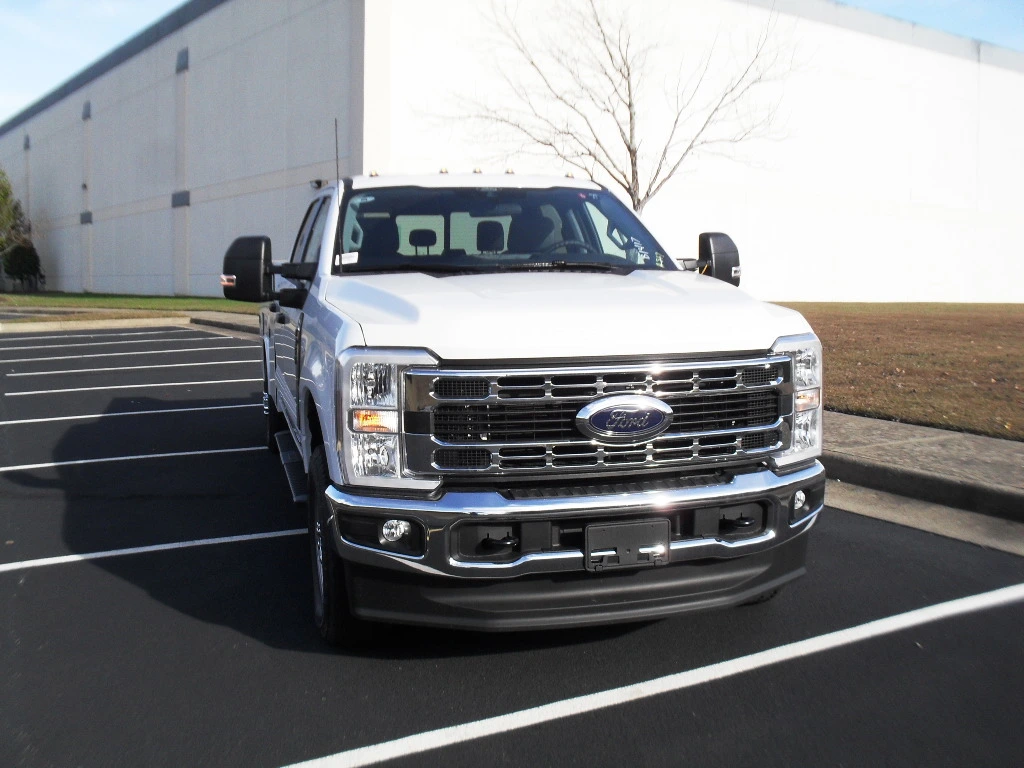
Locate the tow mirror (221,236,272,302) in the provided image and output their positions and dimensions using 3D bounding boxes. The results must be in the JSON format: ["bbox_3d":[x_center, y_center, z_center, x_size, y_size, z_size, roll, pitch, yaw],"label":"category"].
[{"bbox_3d":[-1.263,-0.547,4.924,0.240,0.310,0.190,-2,9,-15],"label":"tow mirror"}]

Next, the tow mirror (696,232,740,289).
[{"bbox_3d":[1.114,-0.647,5.541,0.242,0.317,0.190,-2,9,-15],"label":"tow mirror"}]

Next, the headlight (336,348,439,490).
[{"bbox_3d":[-0.434,0.103,3.600,0.335,0.485,0.290,-2,9,-15],"label":"headlight"}]

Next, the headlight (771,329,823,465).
[{"bbox_3d":[1.090,0.042,3.995,0.335,0.485,0.290,-2,9,-15],"label":"headlight"}]

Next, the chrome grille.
[{"bbox_3d":[0.366,0.106,3.656,1.460,0.410,0.210,-2,9,-15],"label":"chrome grille"}]

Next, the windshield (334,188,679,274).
[{"bbox_3d":[-0.048,-0.755,5.117,1.730,0.465,0.860,-2,9,-15],"label":"windshield"}]

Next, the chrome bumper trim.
[{"bbox_3d":[0.347,0.466,3.785,1.970,0.300,0.455,-2,9,-15],"label":"chrome bumper trim"}]

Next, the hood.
[{"bbox_3d":[0.189,-0.331,4.270,1.860,0.265,1.420,-2,9,-15],"label":"hood"}]

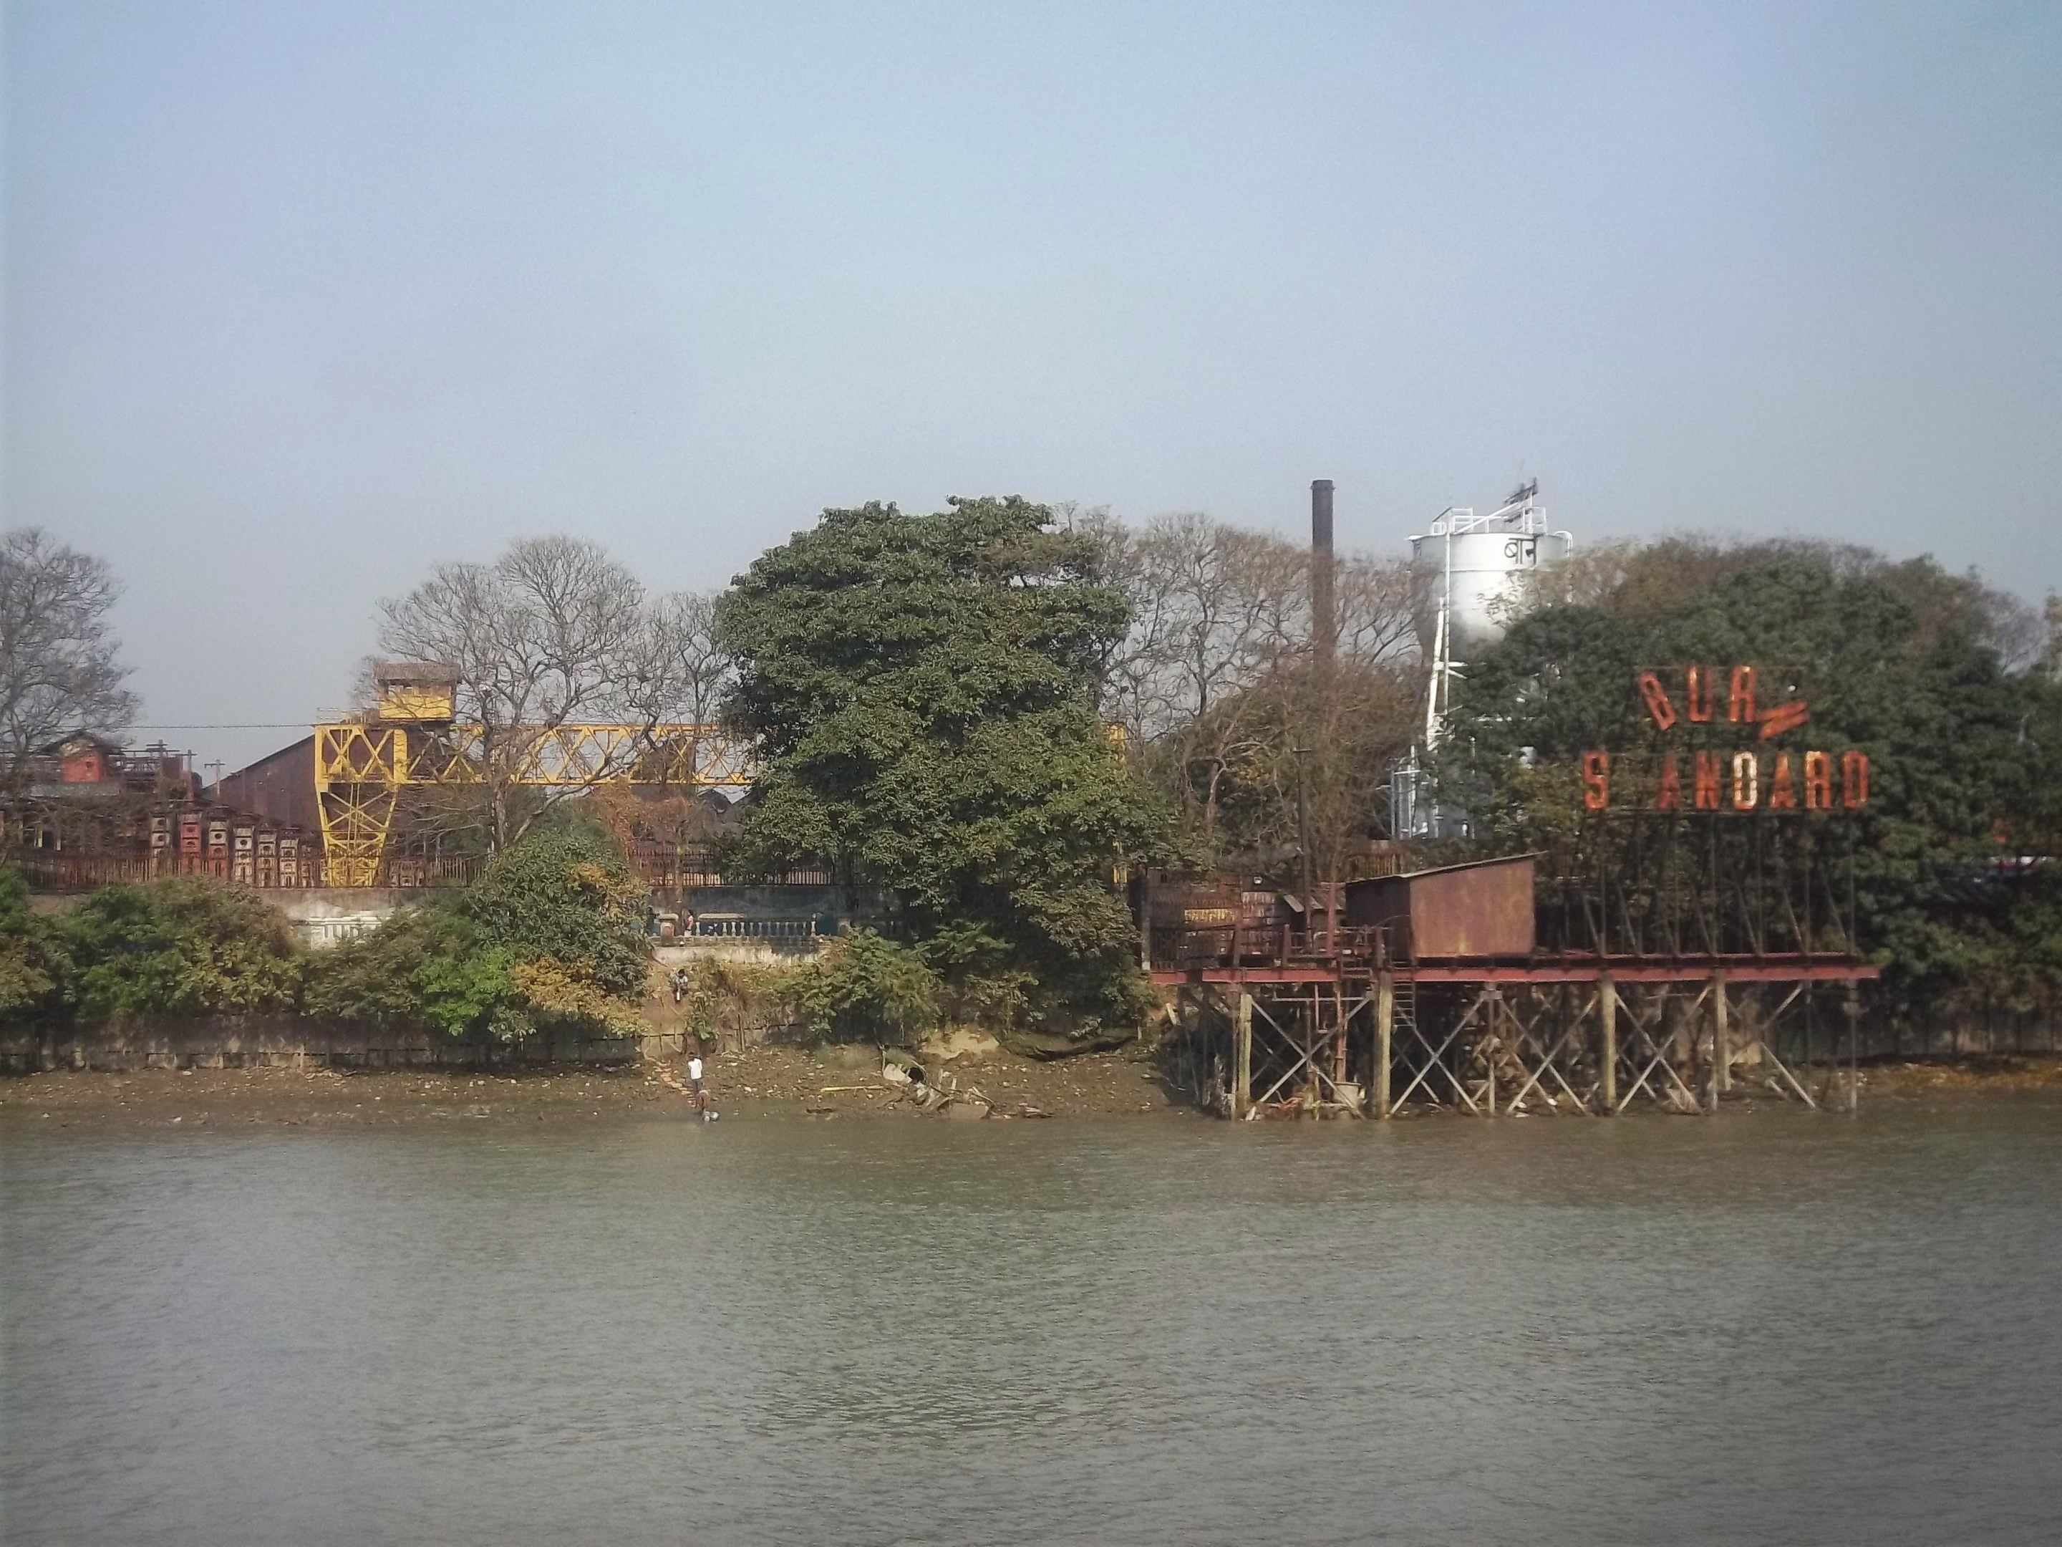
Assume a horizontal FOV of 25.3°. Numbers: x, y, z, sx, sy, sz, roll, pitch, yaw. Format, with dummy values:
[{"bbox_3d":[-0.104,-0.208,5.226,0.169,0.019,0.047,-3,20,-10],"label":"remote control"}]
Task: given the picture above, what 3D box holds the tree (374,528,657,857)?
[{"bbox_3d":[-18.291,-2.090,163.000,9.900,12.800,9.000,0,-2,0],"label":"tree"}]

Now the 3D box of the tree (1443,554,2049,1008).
[{"bbox_3d":[24.042,0.243,154.000,20.300,15.300,14.000,0,-2,0],"label":"tree"}]

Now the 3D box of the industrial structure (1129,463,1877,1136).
[{"bbox_3d":[15.151,0.789,145.000,22.800,20.200,9.500,0,-2,-6],"label":"industrial structure"}]

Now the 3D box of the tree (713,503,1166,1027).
[{"bbox_3d":[-2.747,-0.340,149.000,15.000,17.300,13.000,0,-2,0],"label":"tree"}]

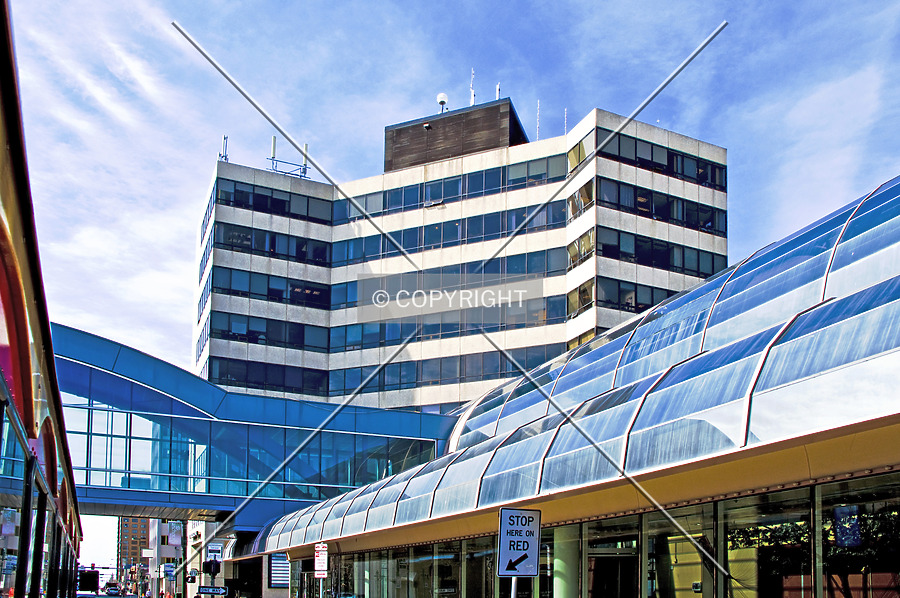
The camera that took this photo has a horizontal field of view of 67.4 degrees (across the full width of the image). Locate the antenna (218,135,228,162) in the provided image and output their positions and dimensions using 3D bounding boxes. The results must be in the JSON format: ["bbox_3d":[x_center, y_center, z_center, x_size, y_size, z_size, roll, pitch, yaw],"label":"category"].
[{"bbox_3d":[-18.811,-12.499,56.000,0.700,2.300,0.400,3,-6,-20],"label":"antenna"}]

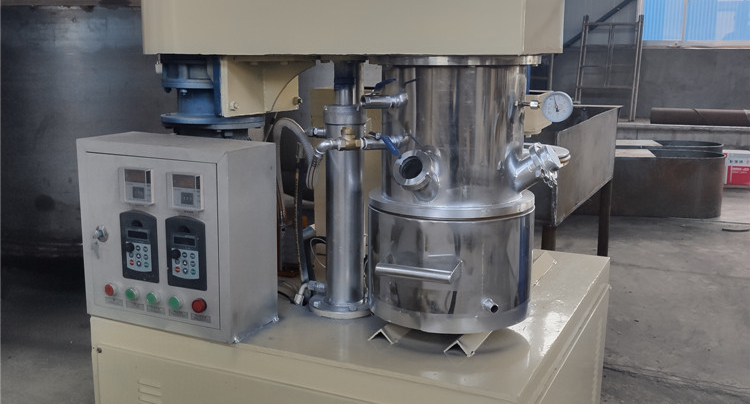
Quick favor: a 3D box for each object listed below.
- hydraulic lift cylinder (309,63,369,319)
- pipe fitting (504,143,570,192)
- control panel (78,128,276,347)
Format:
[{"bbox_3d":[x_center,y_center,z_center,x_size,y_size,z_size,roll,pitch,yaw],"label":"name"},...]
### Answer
[{"bbox_3d":[-0.080,-0.029,1.795,0.140,0.575,0.140,0,12,0],"label":"hydraulic lift cylinder"},{"bbox_3d":[0.337,-0.074,1.645,0.125,0.090,0.072,-14,4,27],"label":"pipe fitting"},{"bbox_3d":[-0.442,0.067,1.743,0.406,0.404,0.189,6,13,26],"label":"control panel"}]

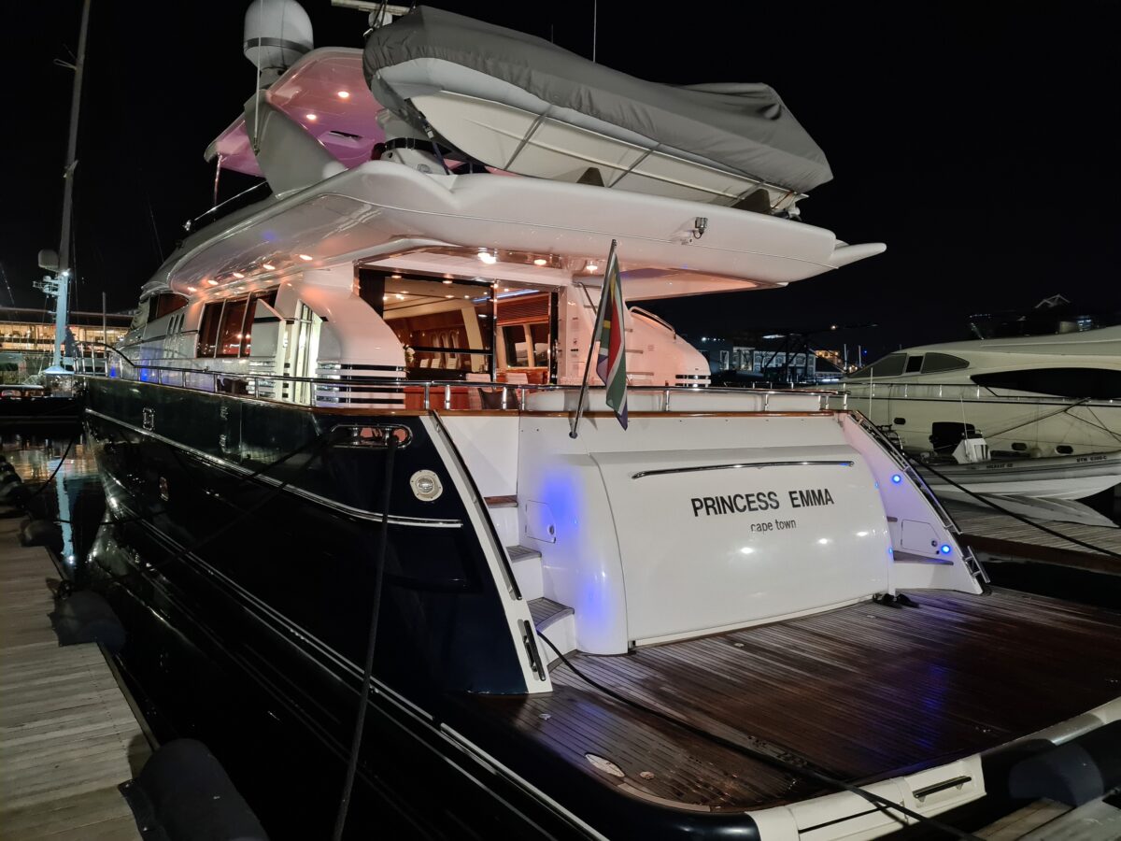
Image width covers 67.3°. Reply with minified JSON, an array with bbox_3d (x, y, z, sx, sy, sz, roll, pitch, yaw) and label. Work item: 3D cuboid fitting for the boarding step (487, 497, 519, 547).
[{"bbox_3d":[-0.621,0.794,6.421,0.620,0.325,0.420,0,1,-35],"label":"boarding step"}]

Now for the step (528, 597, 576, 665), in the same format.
[{"bbox_3d":[-0.181,1.433,5.702,0.610,0.280,0.630,0,1,-35],"label":"step"}]

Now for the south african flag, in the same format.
[{"bbox_3d":[0.369,-0.611,6.162,0.220,1.320,0.380,0,1,-35],"label":"south african flag"}]

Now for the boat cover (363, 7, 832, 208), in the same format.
[{"bbox_3d":[0.396,-2.820,7.823,4.550,1.350,1.900,0,1,-35],"label":"boat cover"}]

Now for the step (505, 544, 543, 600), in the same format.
[{"bbox_3d":[-0.439,1.127,6.093,0.600,0.335,0.430,0,1,-35],"label":"step"}]

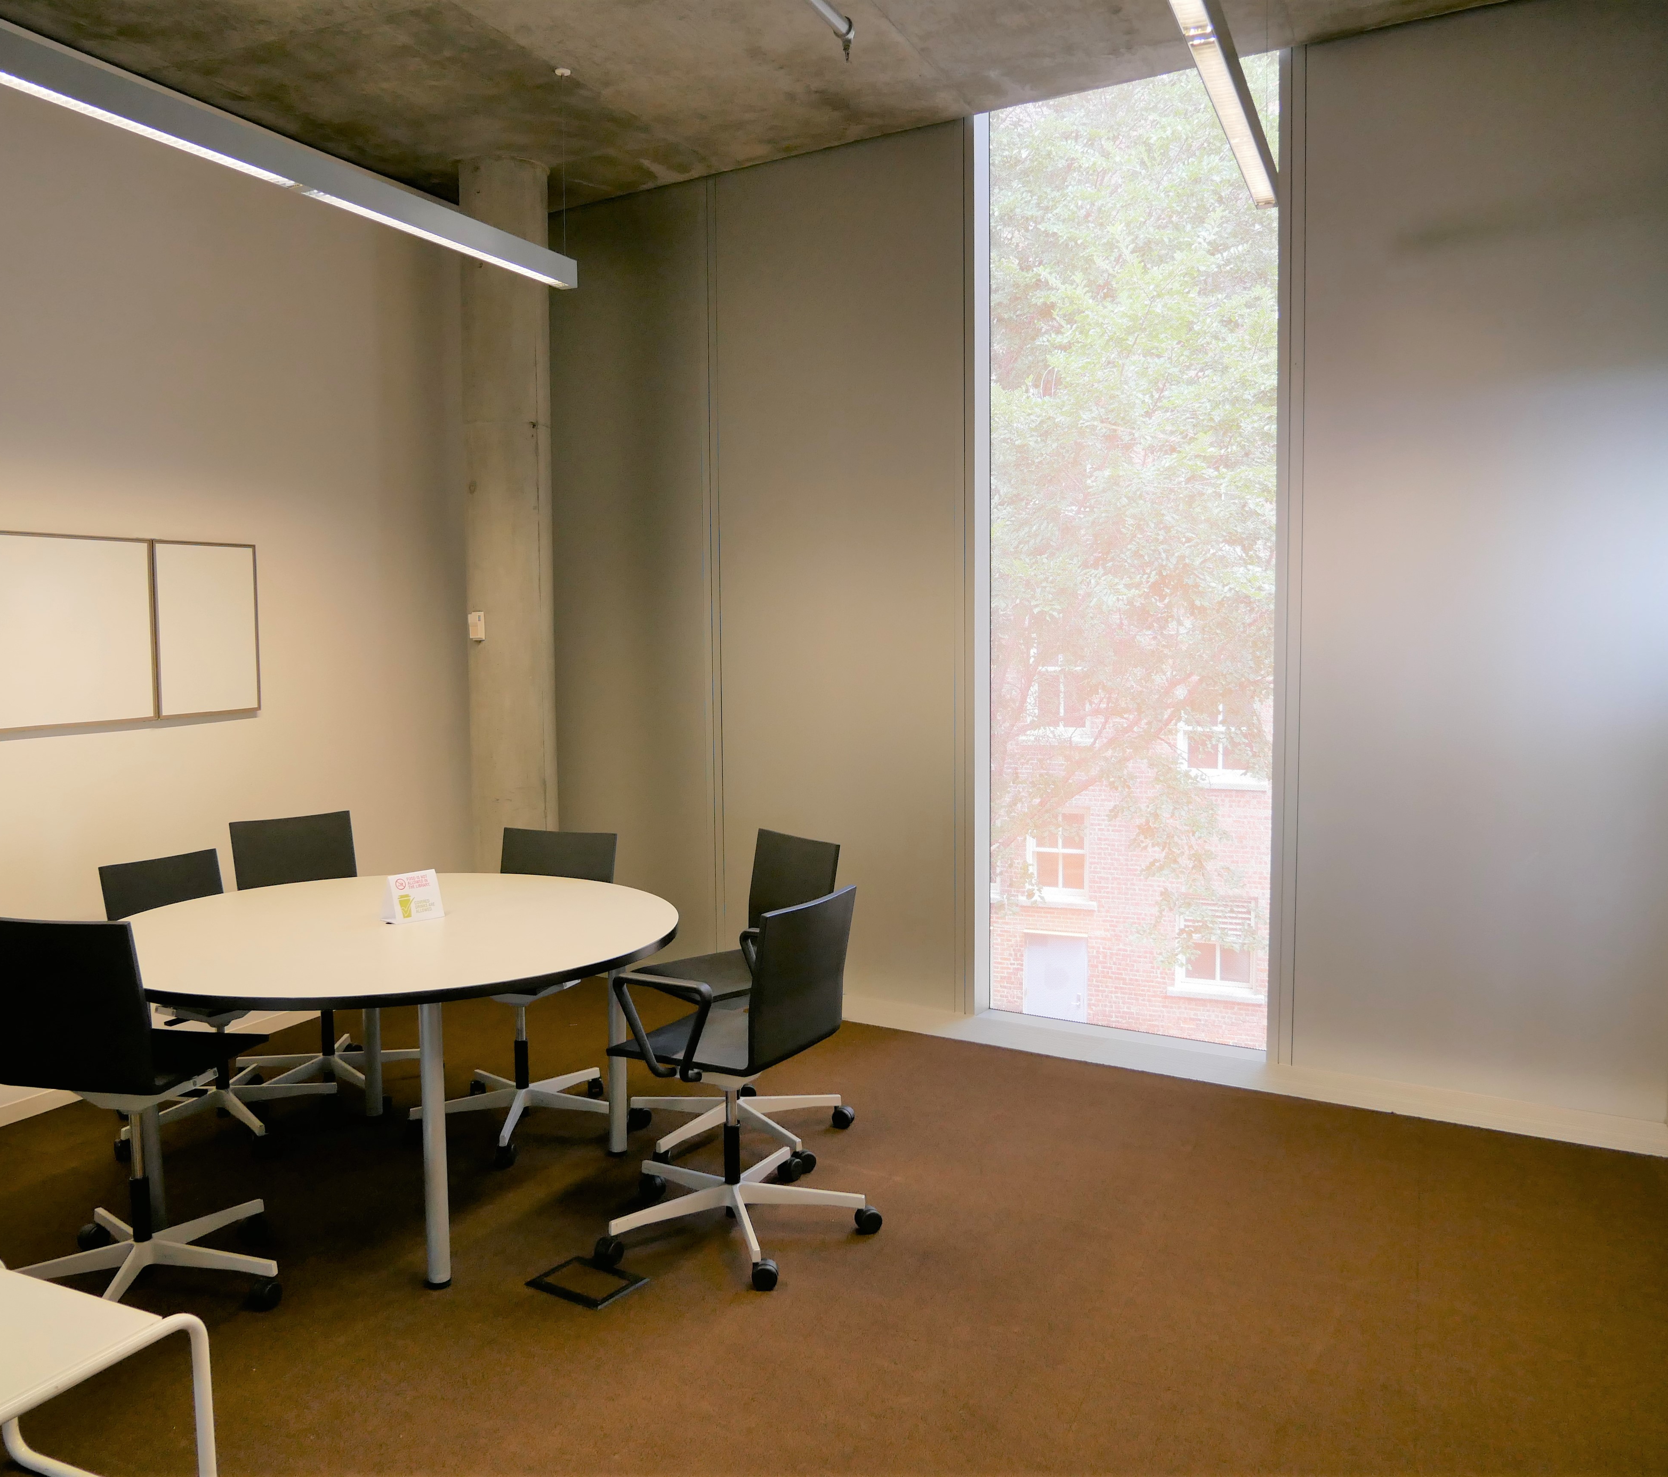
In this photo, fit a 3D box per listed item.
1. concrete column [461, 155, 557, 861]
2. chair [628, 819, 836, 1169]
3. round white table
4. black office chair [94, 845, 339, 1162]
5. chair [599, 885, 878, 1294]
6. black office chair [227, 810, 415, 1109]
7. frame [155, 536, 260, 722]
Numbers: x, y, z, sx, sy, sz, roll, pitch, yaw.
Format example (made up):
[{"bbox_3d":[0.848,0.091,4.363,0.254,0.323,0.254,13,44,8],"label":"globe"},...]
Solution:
[{"bbox_3d":[-1.326,-0.596,5.600,0.370,3.350,0.370,2,5,24],"label":"concrete column"},{"bbox_3d":[-0.280,0.761,4.013,0.682,0.899,0.655,-4,6,-38],"label":"chair"},{"bbox_3d":[-1.189,0.867,3.722,1.512,0.740,1.512,0,5,0],"label":"round white table"},{"bbox_3d":[-1.883,0.790,4.124,0.682,0.829,0.658,2,5,27],"label":"black office chair"},{"bbox_3d":[-0.264,0.814,3.450,0.672,0.886,0.676,3,6,32],"label":"chair"},{"bbox_3d":[-1.642,0.727,4.446,0.682,0.901,0.658,-4,6,-43],"label":"black office chair"},{"bbox_3d":[-2.211,-0.387,4.834,0.025,0.606,0.437,2,5,24],"label":"frame"}]

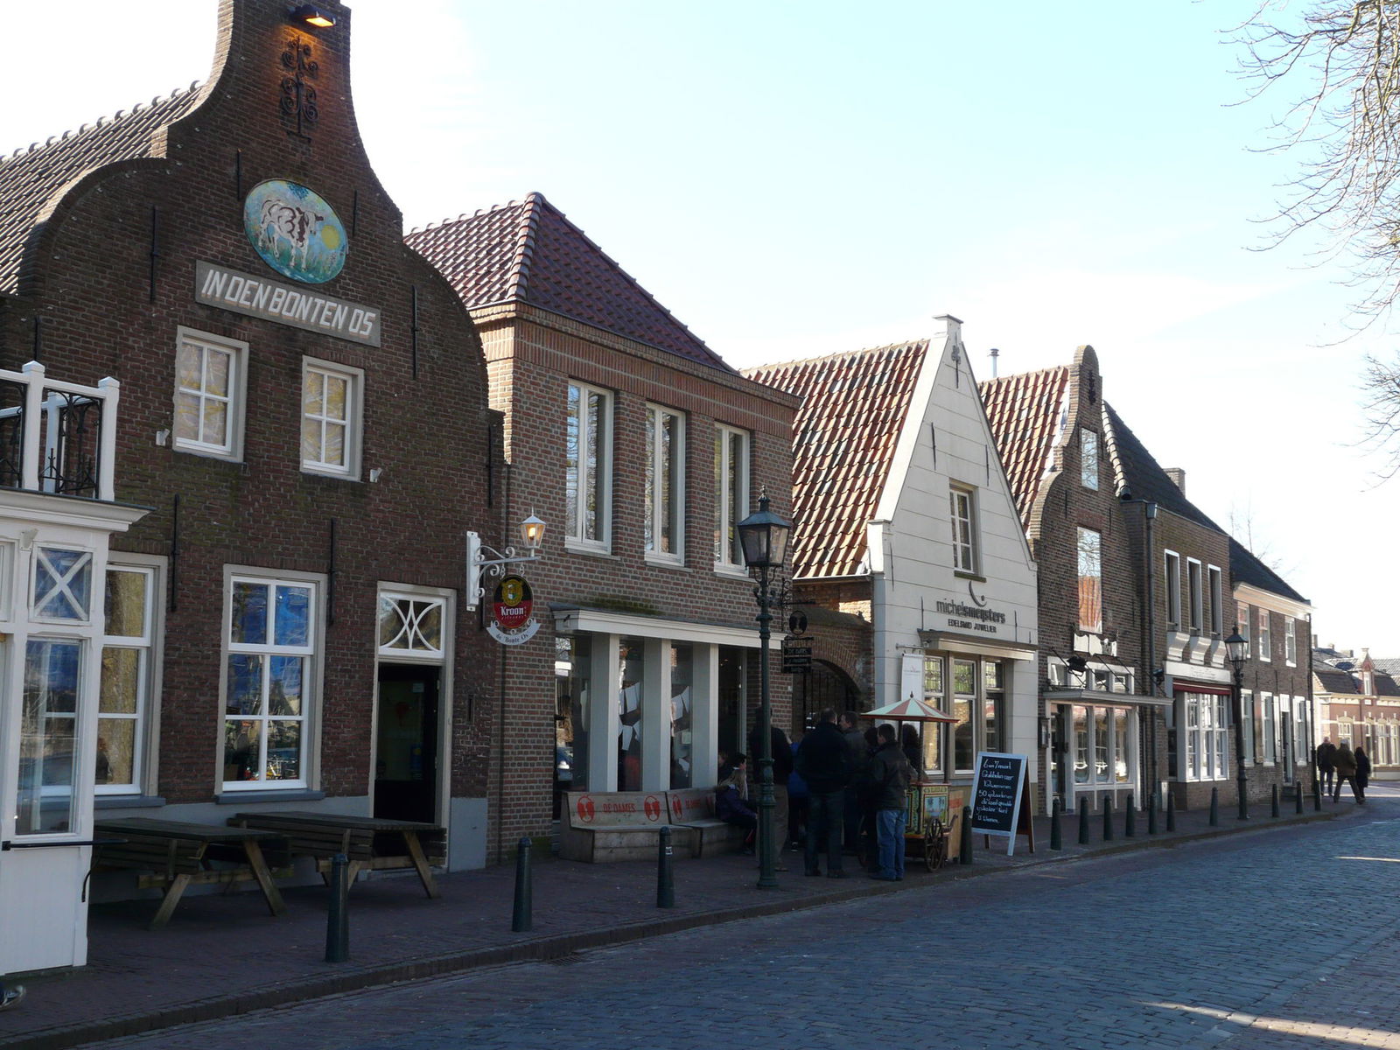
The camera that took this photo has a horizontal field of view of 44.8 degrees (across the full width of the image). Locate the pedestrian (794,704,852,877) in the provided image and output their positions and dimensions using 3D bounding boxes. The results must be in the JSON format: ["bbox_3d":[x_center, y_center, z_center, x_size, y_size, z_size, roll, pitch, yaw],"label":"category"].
[{"bbox_3d":[1.414,3.009,19.178,0.580,1.850,0.380,-2,-8,20],"label":"pedestrian"}]

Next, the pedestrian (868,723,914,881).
[{"bbox_3d":[2.099,3.050,18.827,0.470,1.710,0.310,6,-9,-35],"label":"pedestrian"}]

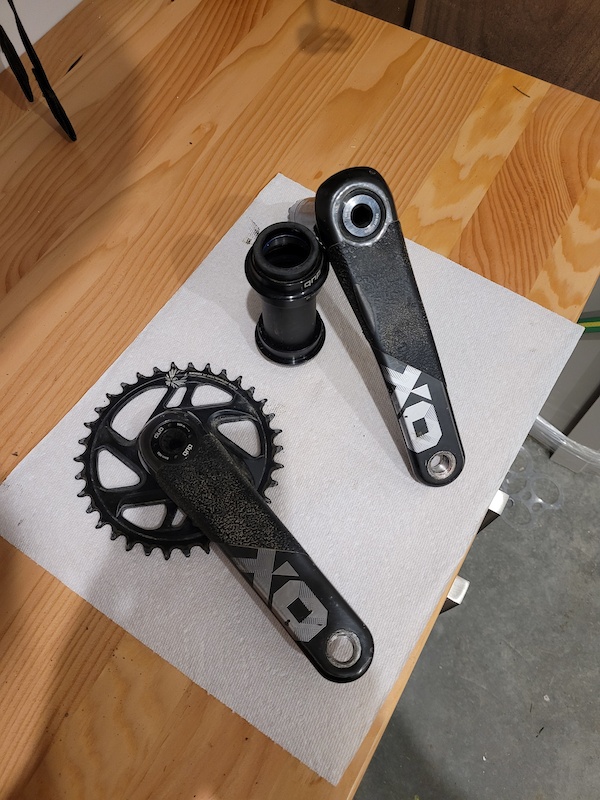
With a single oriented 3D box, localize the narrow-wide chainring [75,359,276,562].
[{"bbox_3d":[-0.083,0.037,0.414,0.143,0.010,0.143,0,65,-1],"label":"narrow-wide chainring"}]

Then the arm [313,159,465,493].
[{"bbox_3d":[0.059,-0.041,0.382,0.043,0.034,0.208,-22,108,-7],"label":"arm"}]

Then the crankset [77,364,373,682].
[{"bbox_3d":[-0.047,0.070,0.384,0.143,0.036,0.254,-37,71,-16],"label":"crankset"}]

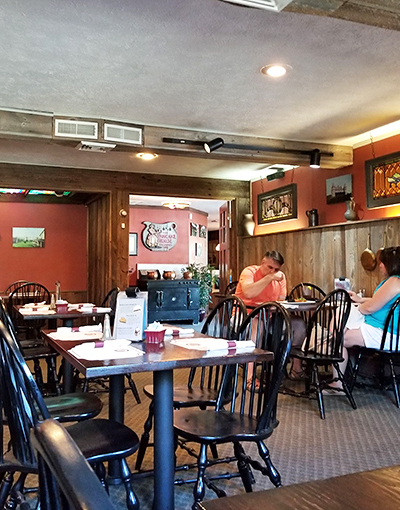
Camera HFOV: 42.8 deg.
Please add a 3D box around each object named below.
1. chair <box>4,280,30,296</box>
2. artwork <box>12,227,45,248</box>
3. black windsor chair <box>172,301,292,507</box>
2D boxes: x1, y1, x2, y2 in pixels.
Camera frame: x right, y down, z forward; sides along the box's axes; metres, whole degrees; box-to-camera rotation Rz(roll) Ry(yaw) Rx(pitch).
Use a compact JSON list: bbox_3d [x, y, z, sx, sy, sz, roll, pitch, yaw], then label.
[{"bbox_3d":[-2.408,0.845,6.990,0.460,0.940,0.530,0,-2,-24],"label":"chair"},{"bbox_3d":[-2.666,-0.268,7.986,0.475,0.310,0.030,0,-2,-23],"label":"artwork"},{"bbox_3d":[0.096,0.698,2.300,0.530,0.944,0.465,0,-2,-24],"label":"black windsor chair"}]

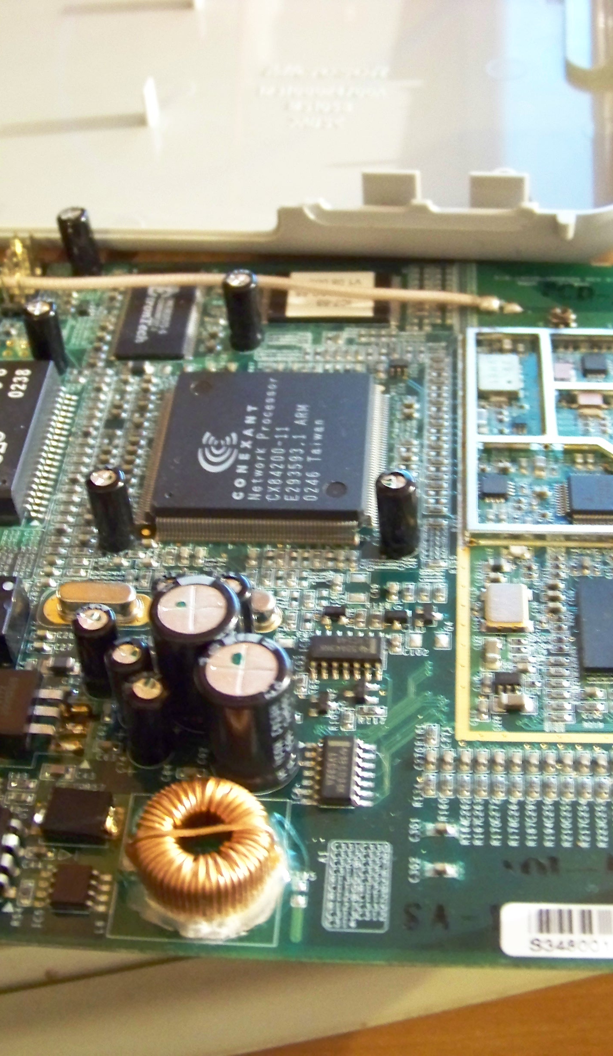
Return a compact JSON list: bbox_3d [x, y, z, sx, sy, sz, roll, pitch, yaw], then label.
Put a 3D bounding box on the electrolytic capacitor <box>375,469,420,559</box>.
[{"bbox_3d":[0.011,-0.002,0.182,0.005,0.011,0.005,0,47,6],"label":"electrolytic capacitor"}]

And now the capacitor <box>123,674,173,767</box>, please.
[{"bbox_3d":[-0.018,0.021,0.162,0.005,0.011,0.005,4,46,3],"label":"capacitor"}]

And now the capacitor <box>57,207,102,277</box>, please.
[{"bbox_3d":[-0.035,-0.044,0.226,0.005,0.011,0.005,-1,45,7],"label":"capacitor"}]

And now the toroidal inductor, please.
[{"bbox_3d":[-0.010,0.033,0.152,0.015,0.007,0.015,0,46,6],"label":"toroidal inductor"}]

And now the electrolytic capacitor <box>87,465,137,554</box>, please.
[{"bbox_3d":[-0.025,-0.002,0.186,0.005,0.011,0.005,2,46,4],"label":"electrolytic capacitor"}]

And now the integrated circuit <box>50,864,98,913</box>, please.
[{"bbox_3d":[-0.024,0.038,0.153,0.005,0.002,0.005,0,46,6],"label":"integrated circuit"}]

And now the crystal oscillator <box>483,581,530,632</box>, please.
[{"bbox_3d":[0.024,0.010,0.177,0.005,0.002,0.007,1,45,5],"label":"crystal oscillator"}]

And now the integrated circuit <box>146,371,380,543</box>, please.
[{"bbox_3d":[-0.005,-0.011,0.196,0.029,0.004,0.029,1,45,6],"label":"integrated circuit"}]

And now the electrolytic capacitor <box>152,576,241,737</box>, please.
[{"bbox_3d":[-0.012,0.014,0.165,0.010,0.016,0.010,0,46,6],"label":"electrolytic capacitor"}]

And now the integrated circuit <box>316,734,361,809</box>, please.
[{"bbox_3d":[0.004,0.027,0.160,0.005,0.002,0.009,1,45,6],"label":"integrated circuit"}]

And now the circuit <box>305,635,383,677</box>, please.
[{"bbox_3d":[0.005,0.015,0.173,0.009,0.002,0.006,0,46,6],"label":"circuit"}]

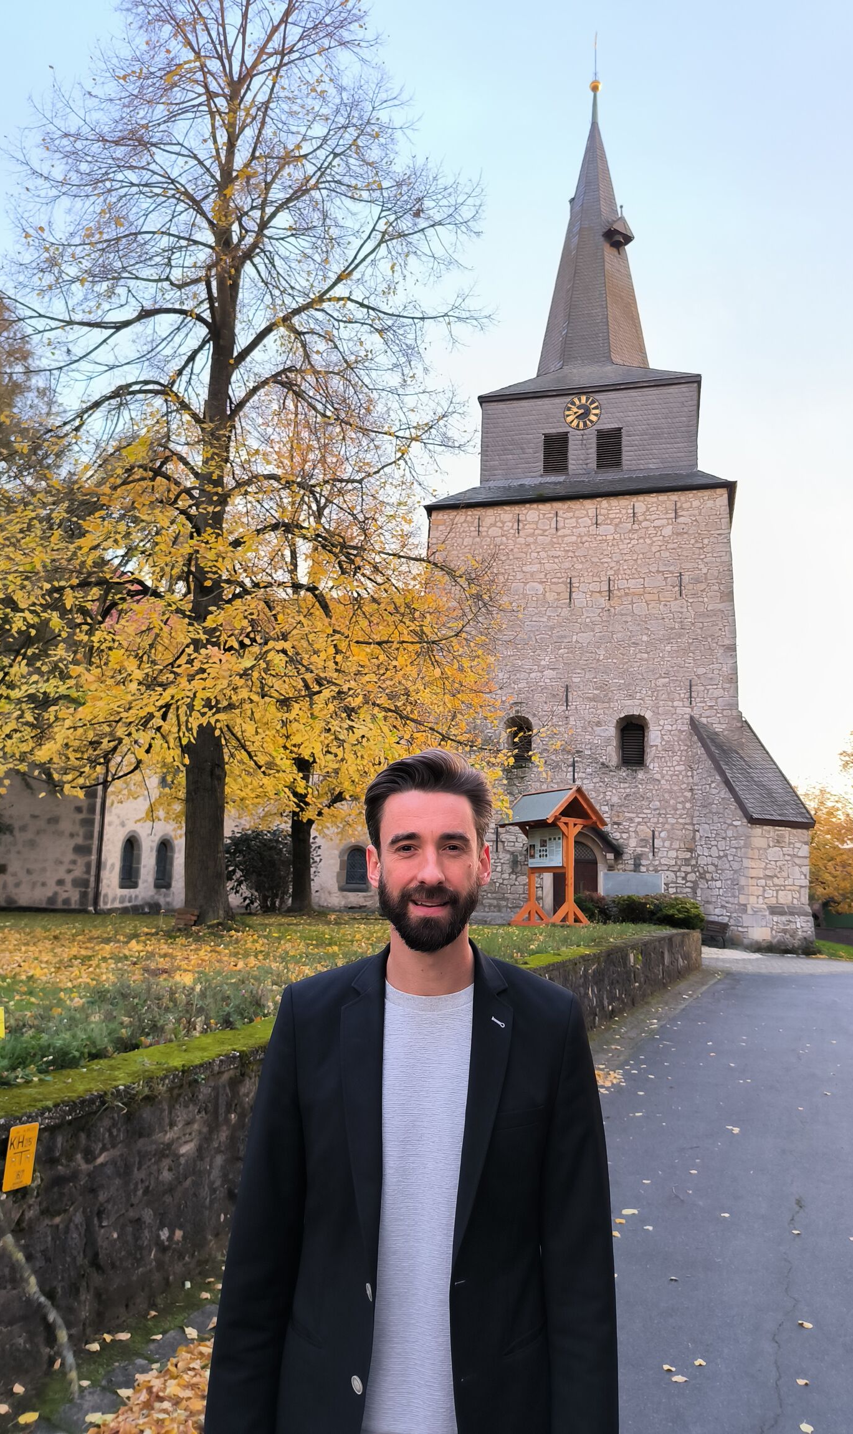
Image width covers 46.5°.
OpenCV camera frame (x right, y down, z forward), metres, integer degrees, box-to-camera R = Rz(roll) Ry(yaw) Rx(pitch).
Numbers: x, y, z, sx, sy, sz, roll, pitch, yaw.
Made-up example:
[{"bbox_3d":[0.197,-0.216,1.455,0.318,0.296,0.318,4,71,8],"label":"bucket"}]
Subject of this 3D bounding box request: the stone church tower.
[{"bbox_3d":[7.255,-9.519,38.180,12.500,35.100,11.600,-1,-11,15],"label":"stone church tower"}]

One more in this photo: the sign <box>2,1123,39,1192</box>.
[{"bbox_3d":[-1.381,1.499,3.389,0.010,0.200,0.140,-2,-14,19],"label":"sign"}]

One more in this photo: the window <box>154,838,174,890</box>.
[{"bbox_3d":[-8.699,4.792,32.482,0.300,1.691,1.125,-1,-11,15],"label":"window"}]

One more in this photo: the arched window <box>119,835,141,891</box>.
[{"bbox_3d":[-9.218,4.453,30.538,0.300,1.657,1.108,-1,-11,15],"label":"arched window"}]

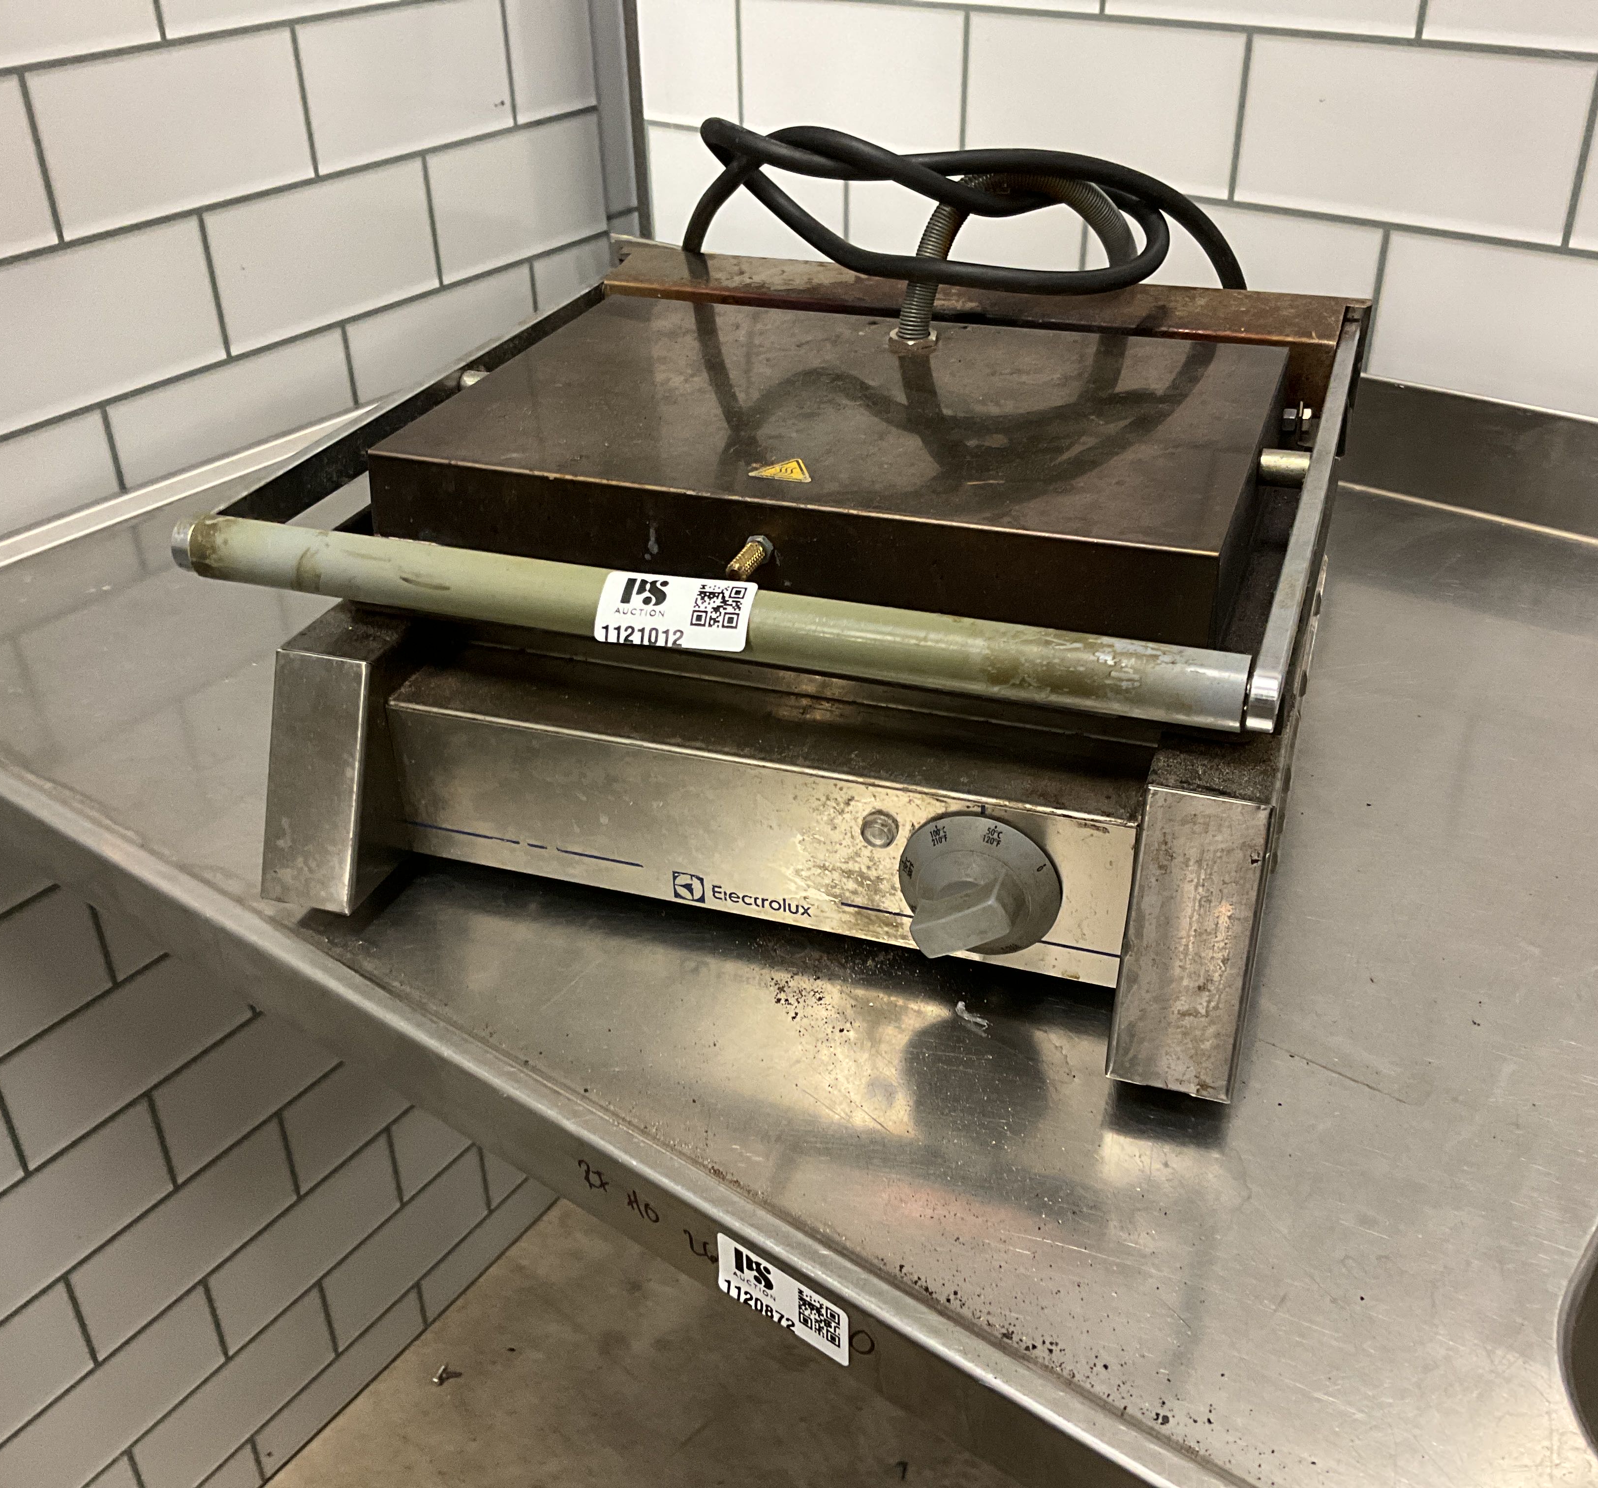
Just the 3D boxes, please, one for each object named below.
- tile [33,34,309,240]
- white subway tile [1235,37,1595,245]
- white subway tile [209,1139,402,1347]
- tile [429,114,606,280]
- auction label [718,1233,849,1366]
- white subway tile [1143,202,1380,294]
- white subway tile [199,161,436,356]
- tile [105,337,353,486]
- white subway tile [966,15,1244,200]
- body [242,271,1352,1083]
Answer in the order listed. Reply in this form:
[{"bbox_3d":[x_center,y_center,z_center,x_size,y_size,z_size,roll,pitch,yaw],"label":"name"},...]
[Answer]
[{"bbox_3d":[-0.394,-0.390,1.054,0.010,0.097,0.198,18,36,29],"label":"tile"},{"bbox_3d":[0.355,-0.355,0.972,0.200,0.098,0.010,21,38,33],"label":"white subway tile"},{"bbox_3d":[-0.428,0.430,1.446,0.010,0.097,0.198,18,36,29],"label":"white subway tile"},{"bbox_3d":[-0.223,-0.438,1.322,0.010,0.098,0.200,18,36,29],"label":"tile"},{"bbox_3d":[-0.005,0.179,0.536,0.052,0.025,0.001,21,38,32],"label":"auction label"},{"bbox_3d":[0.278,-0.299,1.079,0.200,0.098,0.010,21,38,33],"label":"white subway tile"},{"bbox_3d":[-0.335,-0.348,1.177,0.010,0.097,0.198,18,36,29],"label":"white subway tile"},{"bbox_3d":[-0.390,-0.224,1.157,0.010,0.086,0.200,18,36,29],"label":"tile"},{"bbox_3d":[0.196,-0.417,1.082,0.200,0.098,0.010,21,38,33],"label":"white subway tile"},{"bbox_3d":[0.028,-0.072,0.740,0.392,0.179,0.404,9,32,17],"label":"body"}]

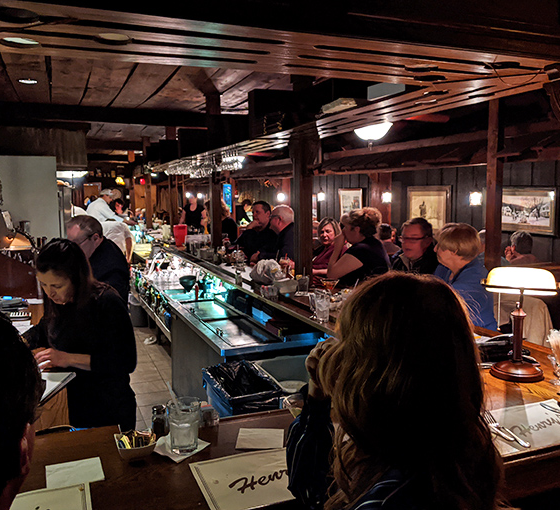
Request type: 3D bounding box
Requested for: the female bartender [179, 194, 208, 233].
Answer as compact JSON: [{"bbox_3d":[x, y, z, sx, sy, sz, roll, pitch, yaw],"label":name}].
[{"bbox_3d":[-1.554,-0.170,9.567,0.460,1.680,0.300,0,6,-9],"label":"female bartender"}]

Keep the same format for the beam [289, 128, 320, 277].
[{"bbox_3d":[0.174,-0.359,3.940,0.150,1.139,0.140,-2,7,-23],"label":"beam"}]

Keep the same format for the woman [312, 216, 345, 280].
[{"bbox_3d":[0.394,0.324,4.288,0.550,1.251,0.460,-6,9,-45],"label":"woman"}]

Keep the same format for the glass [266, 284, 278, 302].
[{"bbox_3d":[-0.046,0.228,3.297,0.075,0.106,0.075,0,6,0],"label":"glass"}]

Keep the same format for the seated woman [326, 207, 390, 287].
[{"bbox_3d":[0.544,0.340,3.690,0.560,1.349,0.470,1,6,6],"label":"seated woman"}]

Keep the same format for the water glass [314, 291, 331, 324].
[{"bbox_3d":[0.222,0.271,2.751,0.080,0.140,0.080,0,6,0],"label":"water glass"}]

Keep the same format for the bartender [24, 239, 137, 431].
[{"bbox_3d":[-0.775,0.704,2.108,0.420,1.540,0.450,-3,7,-28],"label":"bartender"}]

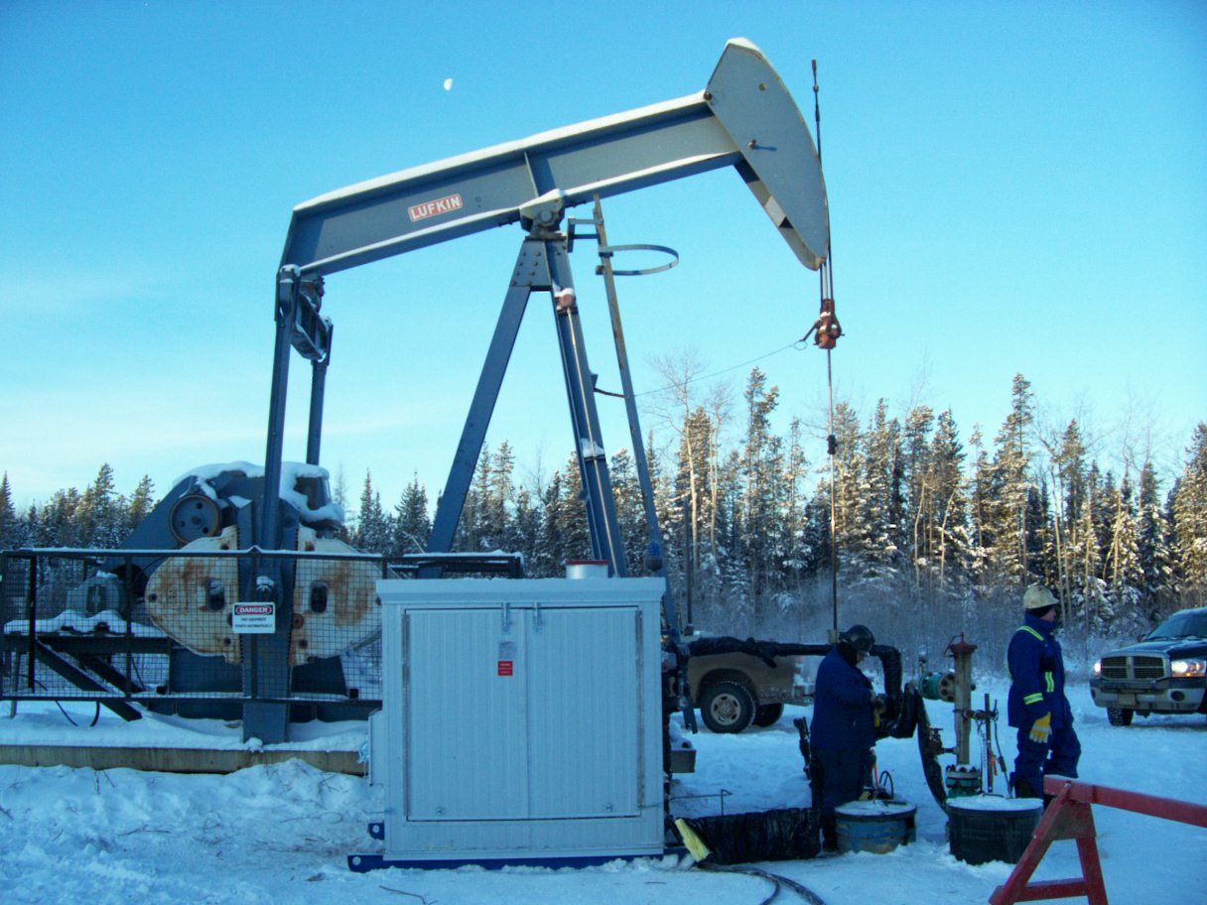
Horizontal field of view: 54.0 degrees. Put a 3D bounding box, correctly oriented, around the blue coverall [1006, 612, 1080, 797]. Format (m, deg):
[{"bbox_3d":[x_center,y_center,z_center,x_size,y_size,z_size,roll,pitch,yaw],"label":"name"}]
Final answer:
[{"bbox_3d":[3.423,1.993,9.240,0.500,1.490,0.580,-4,-7,30],"label":"blue coverall"}]

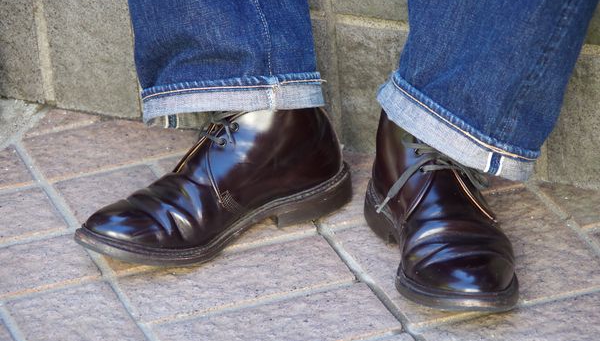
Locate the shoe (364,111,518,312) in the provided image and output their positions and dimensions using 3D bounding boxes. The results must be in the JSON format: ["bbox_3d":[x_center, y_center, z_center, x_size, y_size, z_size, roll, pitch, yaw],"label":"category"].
[{"bbox_3d":[0.128,0.027,3.166,0.111,0.136,0.296,-9,27,-12],"label":"shoe"}]

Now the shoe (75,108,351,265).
[{"bbox_3d":[-0.087,-0.005,3.253,0.296,0.136,0.111,-16,29,-24],"label":"shoe"}]

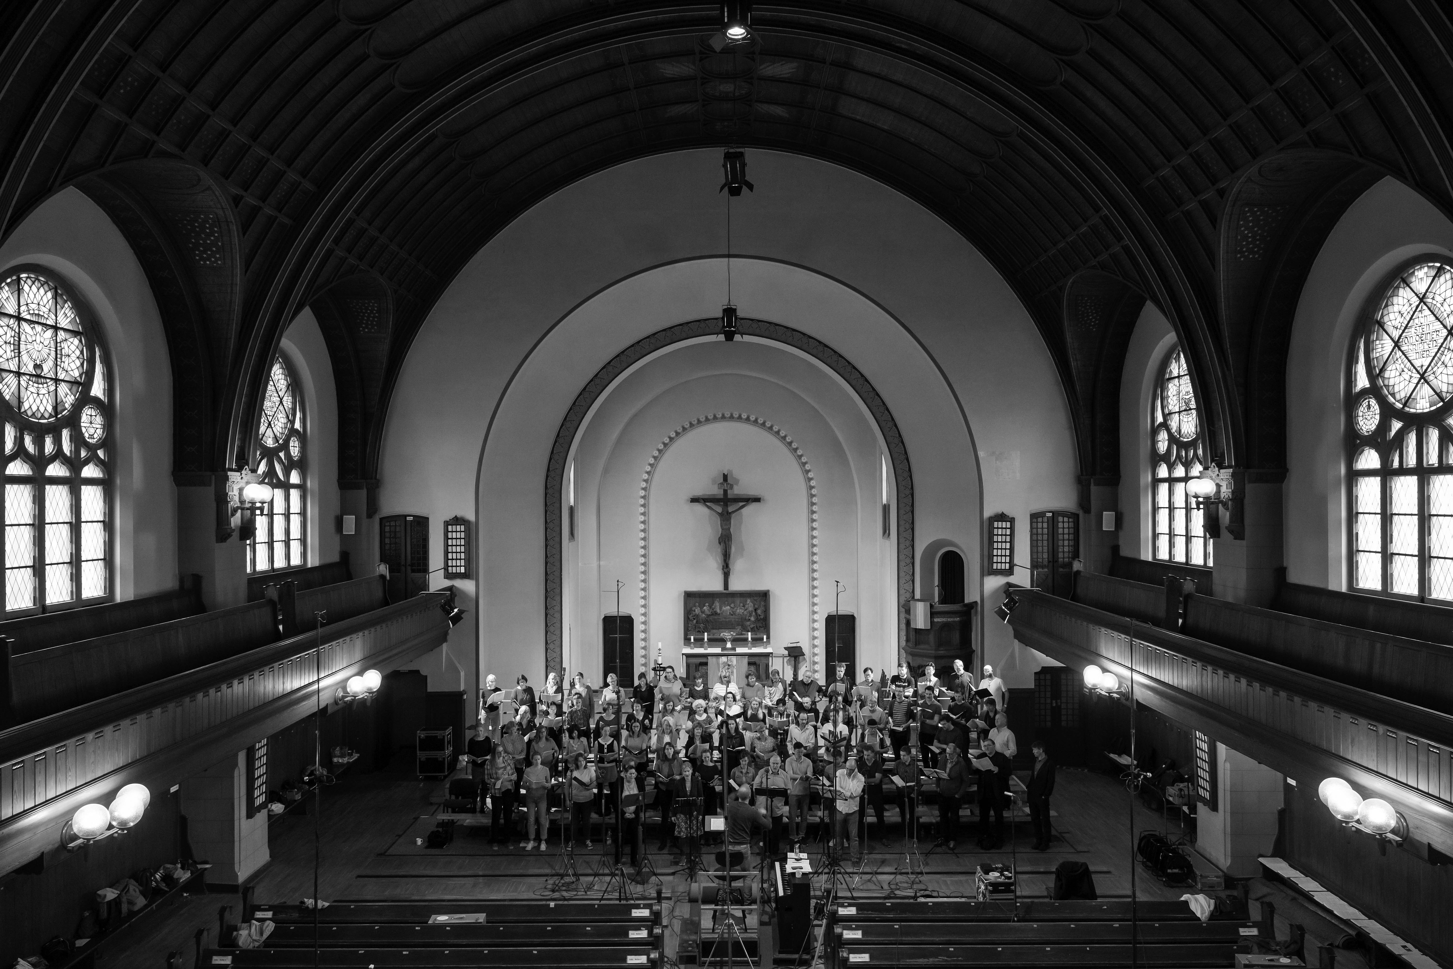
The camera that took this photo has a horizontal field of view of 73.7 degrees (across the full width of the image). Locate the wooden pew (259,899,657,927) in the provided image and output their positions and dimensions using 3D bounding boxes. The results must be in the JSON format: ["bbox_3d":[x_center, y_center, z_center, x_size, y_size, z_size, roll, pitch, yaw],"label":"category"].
[{"bbox_3d":[-3.489,5.752,12.481,5.337,1.000,0.540,0,-1,0],"label":"wooden pew"}]

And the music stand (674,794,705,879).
[{"bbox_3d":[-0.569,5.595,15.343,0.500,1.340,0.500,0,-1,0],"label":"music stand"}]

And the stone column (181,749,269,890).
[{"bbox_3d":[-7.978,4.862,15.568,0.895,2.900,1.322,0,-1,0],"label":"stone column"}]

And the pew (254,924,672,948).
[{"bbox_3d":[-3.489,5.746,11.912,5.337,1.000,0.540,0,-1,0],"label":"pew"}]

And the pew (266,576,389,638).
[{"bbox_3d":[-7.208,2.357,18.521,0.600,1.200,4.900,0,-1,0],"label":"pew"}]

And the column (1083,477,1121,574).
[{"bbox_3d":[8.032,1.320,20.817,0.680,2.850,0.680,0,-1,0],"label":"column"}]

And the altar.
[{"bbox_3d":[0.045,5.068,26.736,2.550,1.050,1.000,0,-1,0],"label":"altar"}]

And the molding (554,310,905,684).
[{"bbox_3d":[0.054,0.790,22.342,8.500,9.300,0.400,0,-1,0],"label":"molding"}]

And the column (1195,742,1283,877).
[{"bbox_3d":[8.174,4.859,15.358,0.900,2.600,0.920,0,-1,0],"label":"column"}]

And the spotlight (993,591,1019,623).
[{"bbox_3d":[6.113,2.675,21.167,0.400,0.420,0.550,-1,29,46],"label":"spotlight"}]

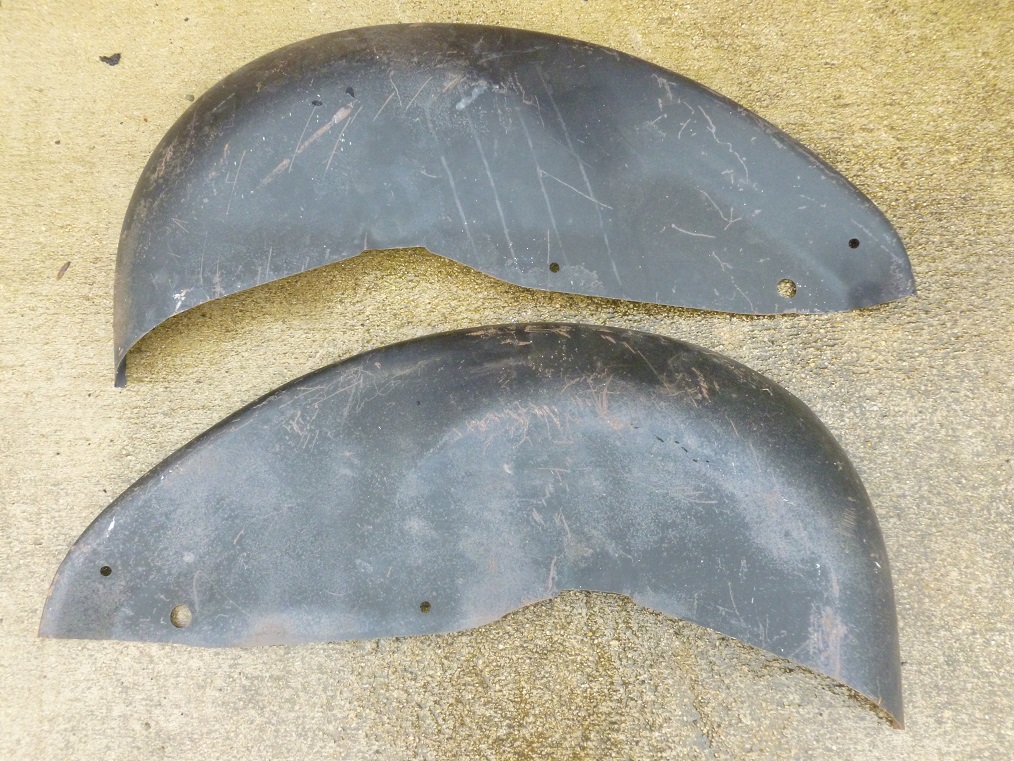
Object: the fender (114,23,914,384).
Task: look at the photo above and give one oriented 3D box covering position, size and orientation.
[{"bbox_3d":[-0.016,-0.241,0.946,0.922,0.088,0.398,-6,79,0],"label":"fender"}]

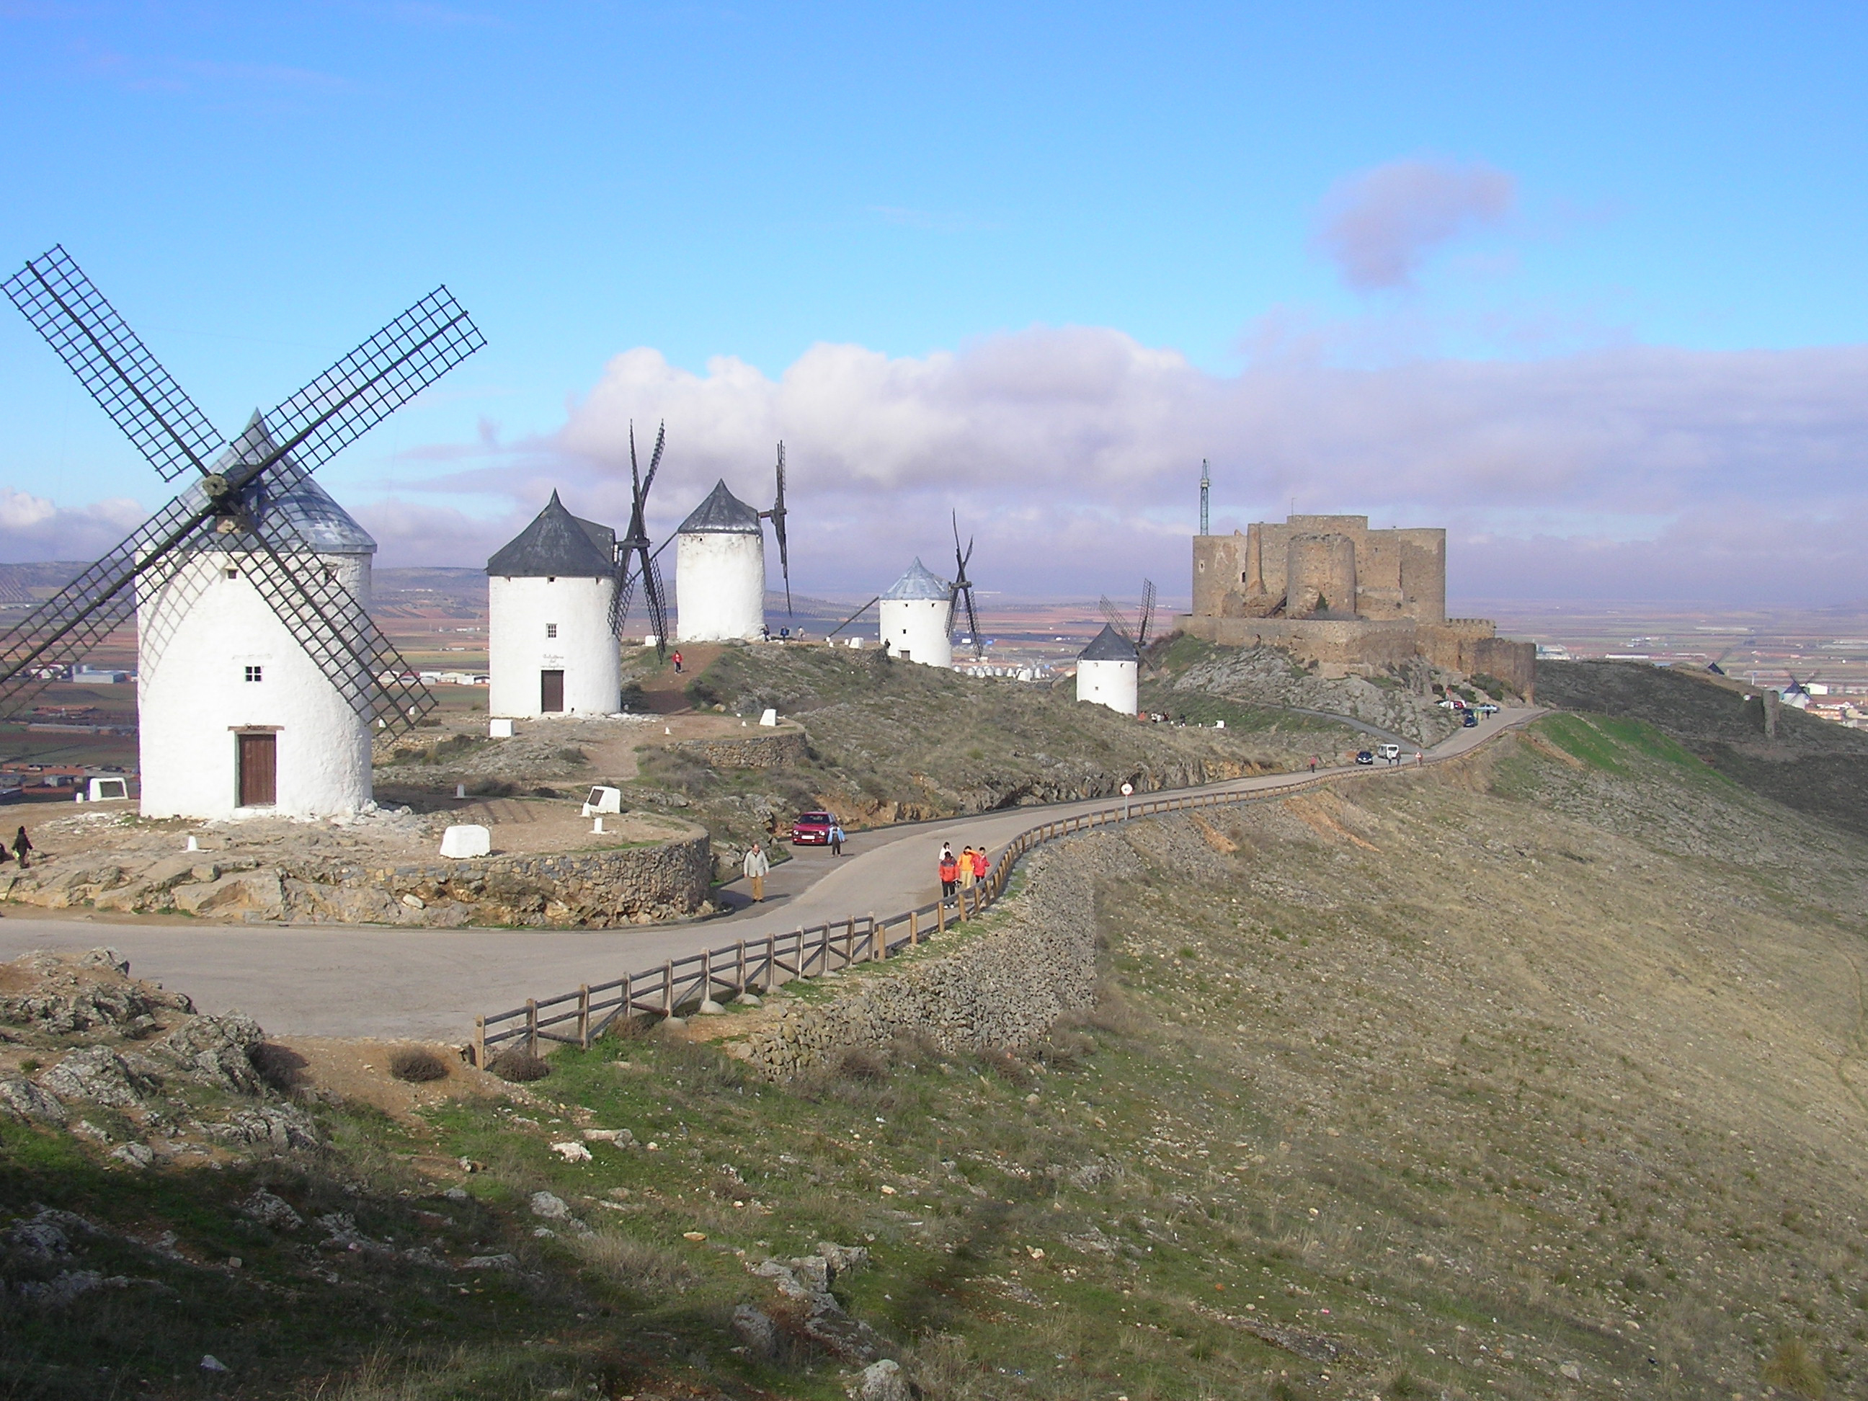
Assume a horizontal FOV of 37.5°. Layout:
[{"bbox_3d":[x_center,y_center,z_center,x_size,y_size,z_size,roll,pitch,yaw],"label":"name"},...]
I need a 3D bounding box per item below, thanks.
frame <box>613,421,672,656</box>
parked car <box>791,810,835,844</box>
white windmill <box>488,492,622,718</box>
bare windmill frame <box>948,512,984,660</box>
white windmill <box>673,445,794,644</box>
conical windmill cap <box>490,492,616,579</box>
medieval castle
[{"bbox_3d":[-14.938,-8.084,140.500,1.900,12.500,13.200,0,2,3],"label":"frame"},{"bbox_3d":[-5.162,5.506,118.000,1.660,1.430,4.000,0,2,5],"label":"parked car"},{"bbox_3d":[-19.334,-4.955,140.500,6.900,11.500,6.900,0,2,-5],"label":"white windmill"},{"bbox_3d":[2.850,-10.407,250.000,1.900,13.700,14.300,0,2,12],"label":"bare windmill frame"},{"bbox_3d":[-15.256,-11.971,210.000,9.200,15.100,12.000,0,2,-3],"label":"white windmill"},{"bbox_3d":[-19.446,-8.568,140.500,6.800,4.350,6.800,0,2,0],"label":"conical windmill cap"},{"bbox_3d":[59.205,-13.031,387.000,50.500,26.000,45.000,0,2,9],"label":"medieval castle"}]

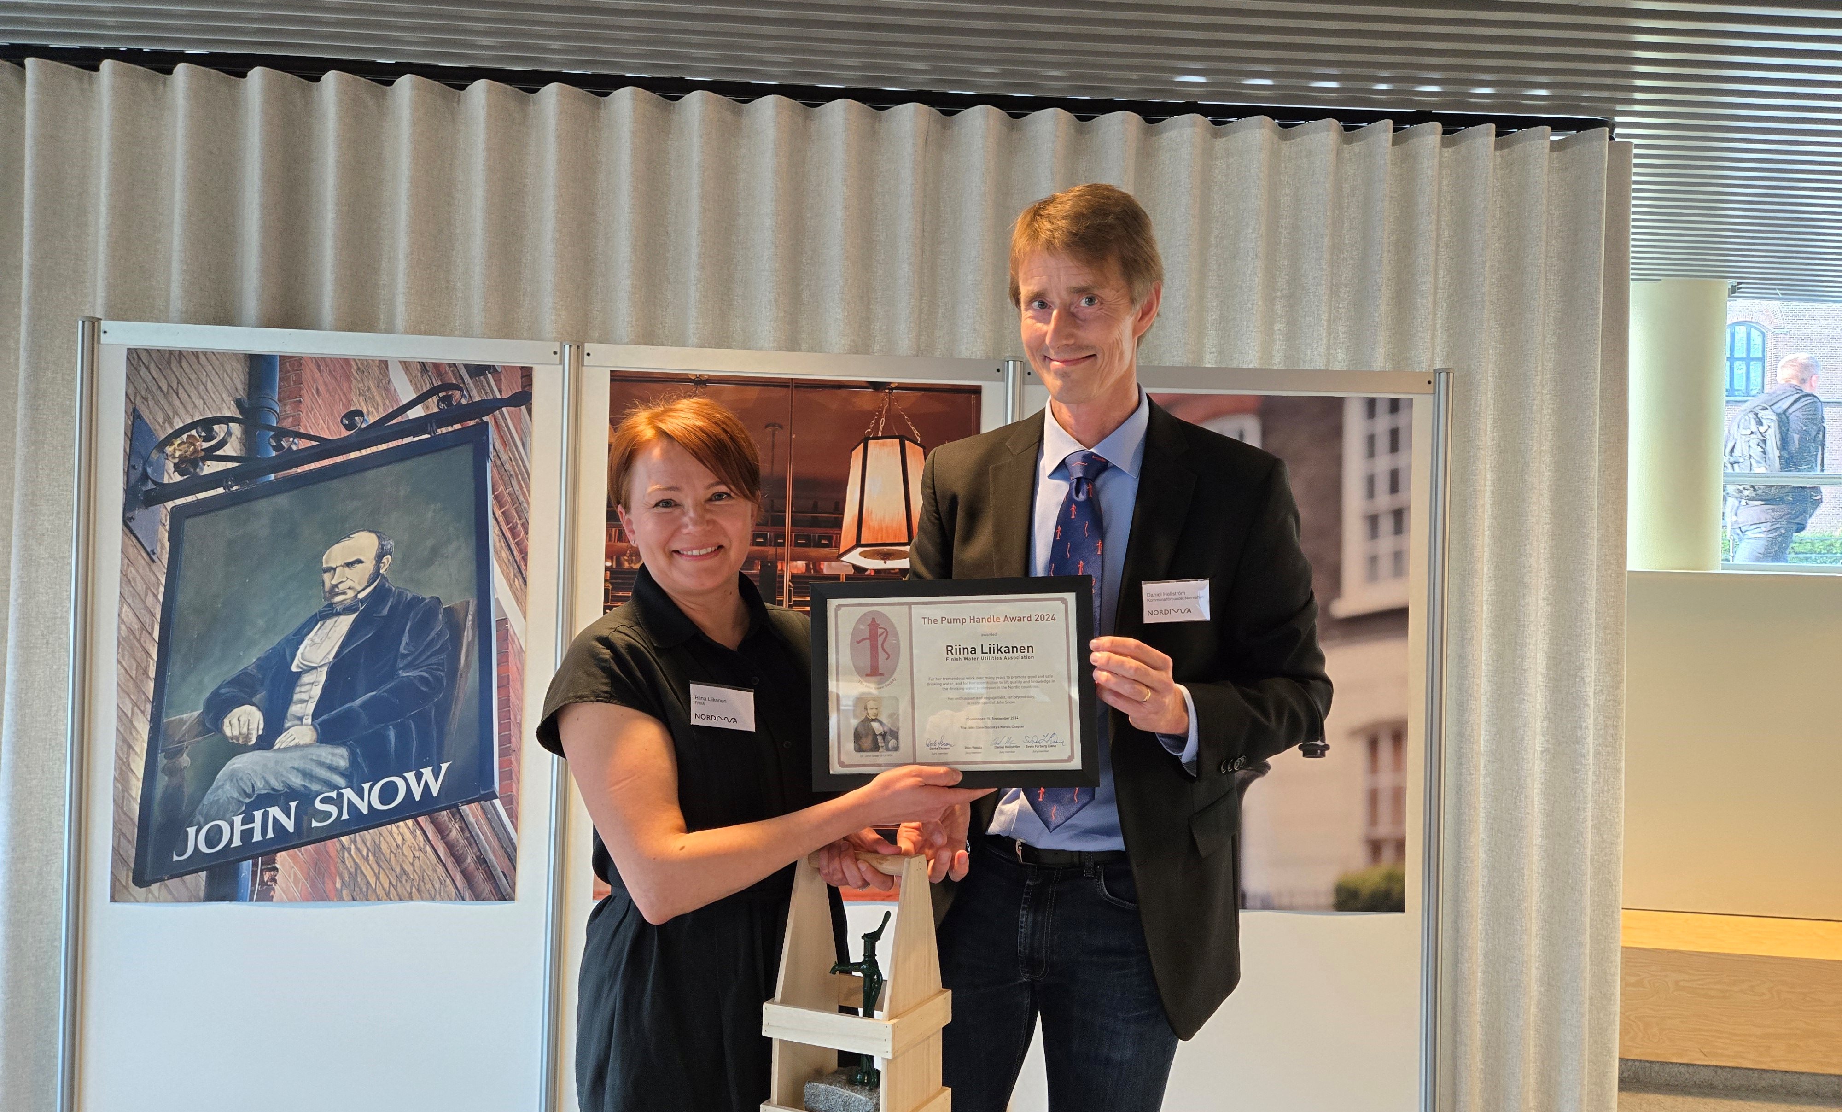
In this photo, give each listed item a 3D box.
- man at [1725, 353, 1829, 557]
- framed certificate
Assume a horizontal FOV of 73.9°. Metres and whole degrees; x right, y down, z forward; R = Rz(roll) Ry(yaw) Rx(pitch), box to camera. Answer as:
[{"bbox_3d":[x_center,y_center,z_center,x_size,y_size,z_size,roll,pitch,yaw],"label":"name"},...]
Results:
[{"bbox_3d":[3.767,-0.012,5.389,0.600,1.760,0.560,1,-1,-13],"label":"man"},{"bbox_3d":[0.038,0.148,1.423,0.329,0.242,0.020,-2,-6,3],"label":"framed certificate"}]

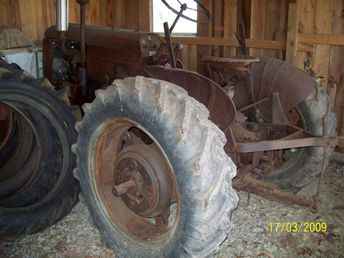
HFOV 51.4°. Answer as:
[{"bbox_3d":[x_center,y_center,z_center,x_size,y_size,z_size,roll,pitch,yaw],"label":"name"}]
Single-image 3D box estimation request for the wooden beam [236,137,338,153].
[{"bbox_3d":[0.911,0.131,2.885,0.751,0.066,0.048,-4,12,21],"label":"wooden beam"}]

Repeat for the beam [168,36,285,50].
[{"bbox_3d":[0.908,-1.386,5.725,1.902,0.127,0.045,2,14,-5],"label":"beam"}]

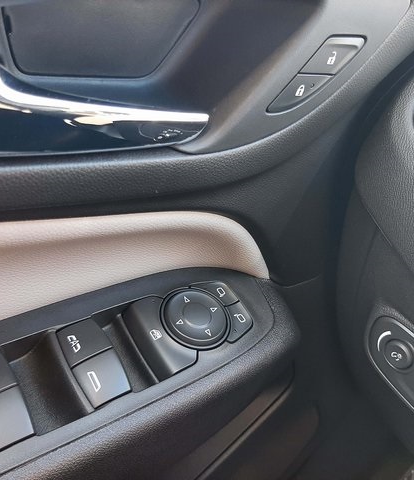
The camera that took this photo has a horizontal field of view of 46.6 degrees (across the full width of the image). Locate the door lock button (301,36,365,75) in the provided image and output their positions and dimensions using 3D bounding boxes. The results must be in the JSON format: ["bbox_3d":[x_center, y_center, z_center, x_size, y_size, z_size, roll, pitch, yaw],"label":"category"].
[{"bbox_3d":[0.082,-0.123,0.319,0.044,0.025,0.009,-11,46,-28],"label":"door lock button"}]

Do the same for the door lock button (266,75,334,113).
[{"bbox_3d":[0.062,-0.101,0.327,0.044,0.025,0.009,-11,46,-28],"label":"door lock button"}]

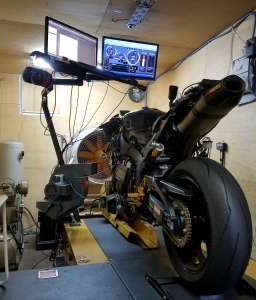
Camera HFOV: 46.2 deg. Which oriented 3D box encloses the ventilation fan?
[{"bbox_3d":[-0.335,0.070,3.420,0.620,0.620,0.400,0,-1,-19],"label":"ventilation fan"}]

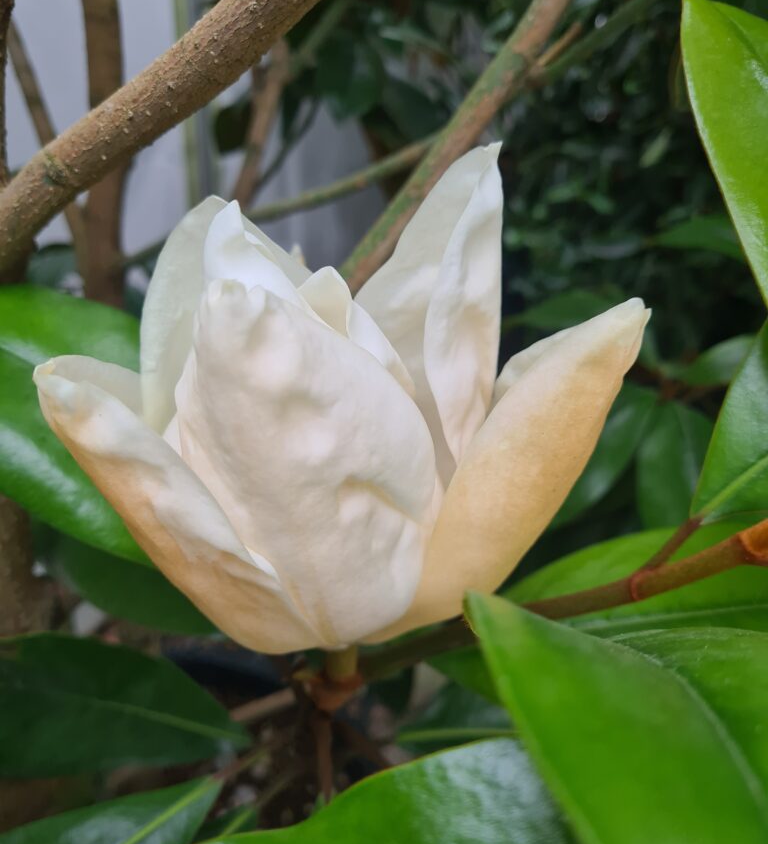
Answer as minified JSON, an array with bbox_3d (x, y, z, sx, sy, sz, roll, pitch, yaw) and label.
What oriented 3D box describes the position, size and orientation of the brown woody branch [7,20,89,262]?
[{"bbox_3d":[-0.262,-0.218,0.600,0.018,0.195,0.018,-17,0,0],"label":"brown woody branch"}]

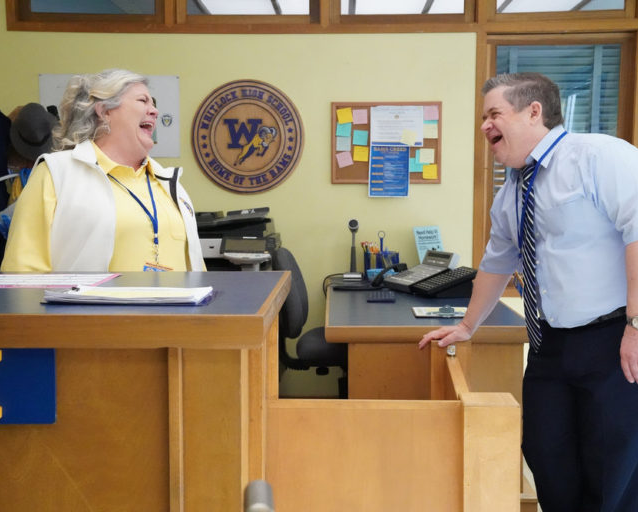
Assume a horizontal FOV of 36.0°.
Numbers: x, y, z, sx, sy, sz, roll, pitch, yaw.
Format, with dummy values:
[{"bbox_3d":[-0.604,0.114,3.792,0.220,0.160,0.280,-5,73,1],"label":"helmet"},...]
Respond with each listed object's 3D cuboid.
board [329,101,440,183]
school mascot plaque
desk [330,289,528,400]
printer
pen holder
[{"bbox_3d":[0.361,-0.608,5.293,0.605,0.447,0.025,0,5,1],"label":"board"},{"bbox_3d":[-0.383,-0.642,5.292,0.615,0.620,0.035,0,5,1],"label":"school mascot plaque"},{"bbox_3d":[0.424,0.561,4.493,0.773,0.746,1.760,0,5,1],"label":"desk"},{"bbox_3d":[-0.452,-0.006,4.973,0.500,0.480,0.500,0,5,1],"label":"printer"},{"bbox_3d":[0.324,0.052,5.086,0.180,0.148,0.110,0,5,1],"label":"pen holder"}]

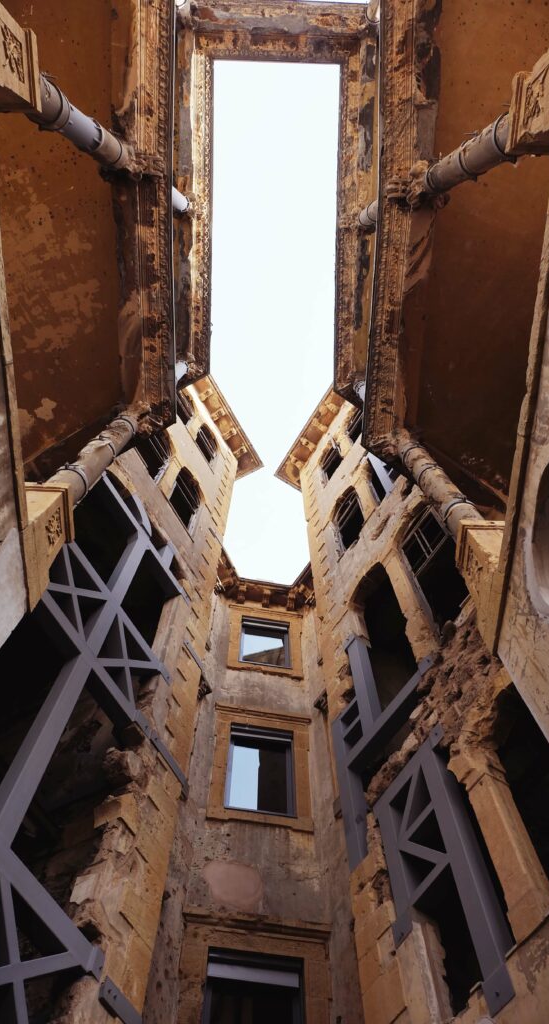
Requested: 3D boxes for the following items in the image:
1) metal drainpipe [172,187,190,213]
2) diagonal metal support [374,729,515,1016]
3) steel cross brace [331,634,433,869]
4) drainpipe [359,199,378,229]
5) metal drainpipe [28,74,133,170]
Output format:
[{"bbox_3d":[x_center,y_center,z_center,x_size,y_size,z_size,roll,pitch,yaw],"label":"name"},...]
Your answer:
[{"bbox_3d":[-1.320,-4.326,9.382,0.225,2.195,0.225,0,-70,0],"label":"metal drainpipe"},{"bbox_3d":[1.458,3.433,6.348,0.250,2.812,1.200,30,-73,-10],"label":"diagonal metal support"},{"bbox_3d":[1.442,2.472,9.146,0.280,3.936,2.072,30,-73,-10],"label":"steel cross brace"},{"bbox_3d":[1.346,-4.156,9.529,0.225,2.375,0.225,0,-70,0],"label":"drainpipe"},{"bbox_3d":[-1.330,-2.746,4.955,0.241,2.326,0.241,0,-70,0],"label":"metal drainpipe"}]

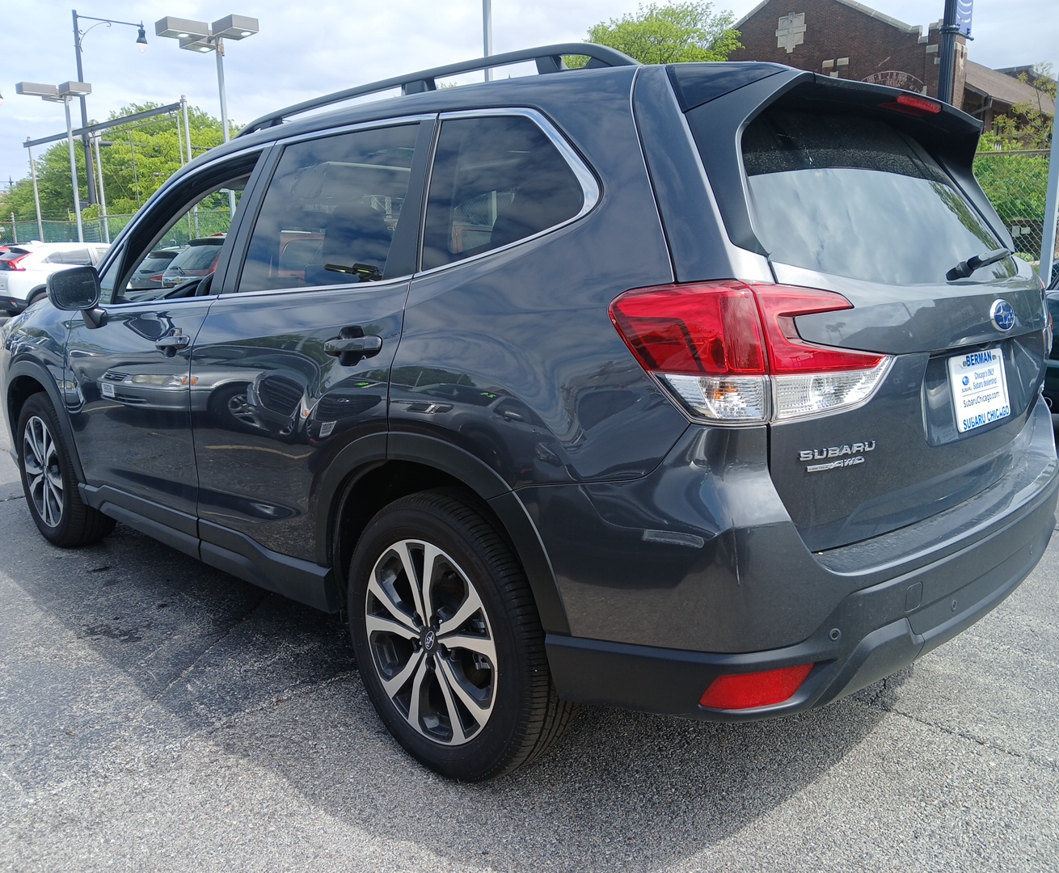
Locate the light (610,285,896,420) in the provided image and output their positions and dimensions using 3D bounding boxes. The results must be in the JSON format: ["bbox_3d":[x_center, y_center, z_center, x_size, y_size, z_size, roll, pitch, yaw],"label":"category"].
[{"bbox_3d":[0.390,-0.153,1.526,0.335,0.225,0.380,9,14,44],"label":"light"}]

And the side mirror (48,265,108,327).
[{"bbox_3d":[-1.651,-0.503,3.165,0.130,0.220,0.200,8,13,39],"label":"side mirror"}]

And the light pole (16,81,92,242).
[{"bbox_3d":[-13.461,-6.808,25.331,1.400,6.290,2.000,-11,15,-43],"label":"light pole"}]

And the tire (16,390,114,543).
[{"bbox_3d":[-2.074,0.143,3.925,0.700,0.700,0.230,9,15,44],"label":"tire"}]

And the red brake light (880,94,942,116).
[{"bbox_3d":[0.843,-0.730,1.937,0.060,0.038,0.235,9,14,44],"label":"red brake light"}]

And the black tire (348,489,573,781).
[{"bbox_3d":[-0.166,0.453,2.061,0.700,0.700,0.230,9,14,44],"label":"black tire"}]

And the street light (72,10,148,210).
[{"bbox_3d":[-14.973,-10.007,32.310,2.450,10.360,0.420,-8,13,-35],"label":"street light"}]

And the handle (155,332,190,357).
[{"bbox_3d":[-1.120,-0.285,2.745,0.215,0.055,0.050,9,15,44],"label":"handle"}]

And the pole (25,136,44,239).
[{"bbox_3d":[-15.943,-6.921,28.485,0.130,5.320,0.130,-6,12,-26],"label":"pole"}]

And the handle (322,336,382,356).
[{"bbox_3d":[-0.410,-0.208,2.040,0.225,0.048,0.055,9,14,44],"label":"handle"}]

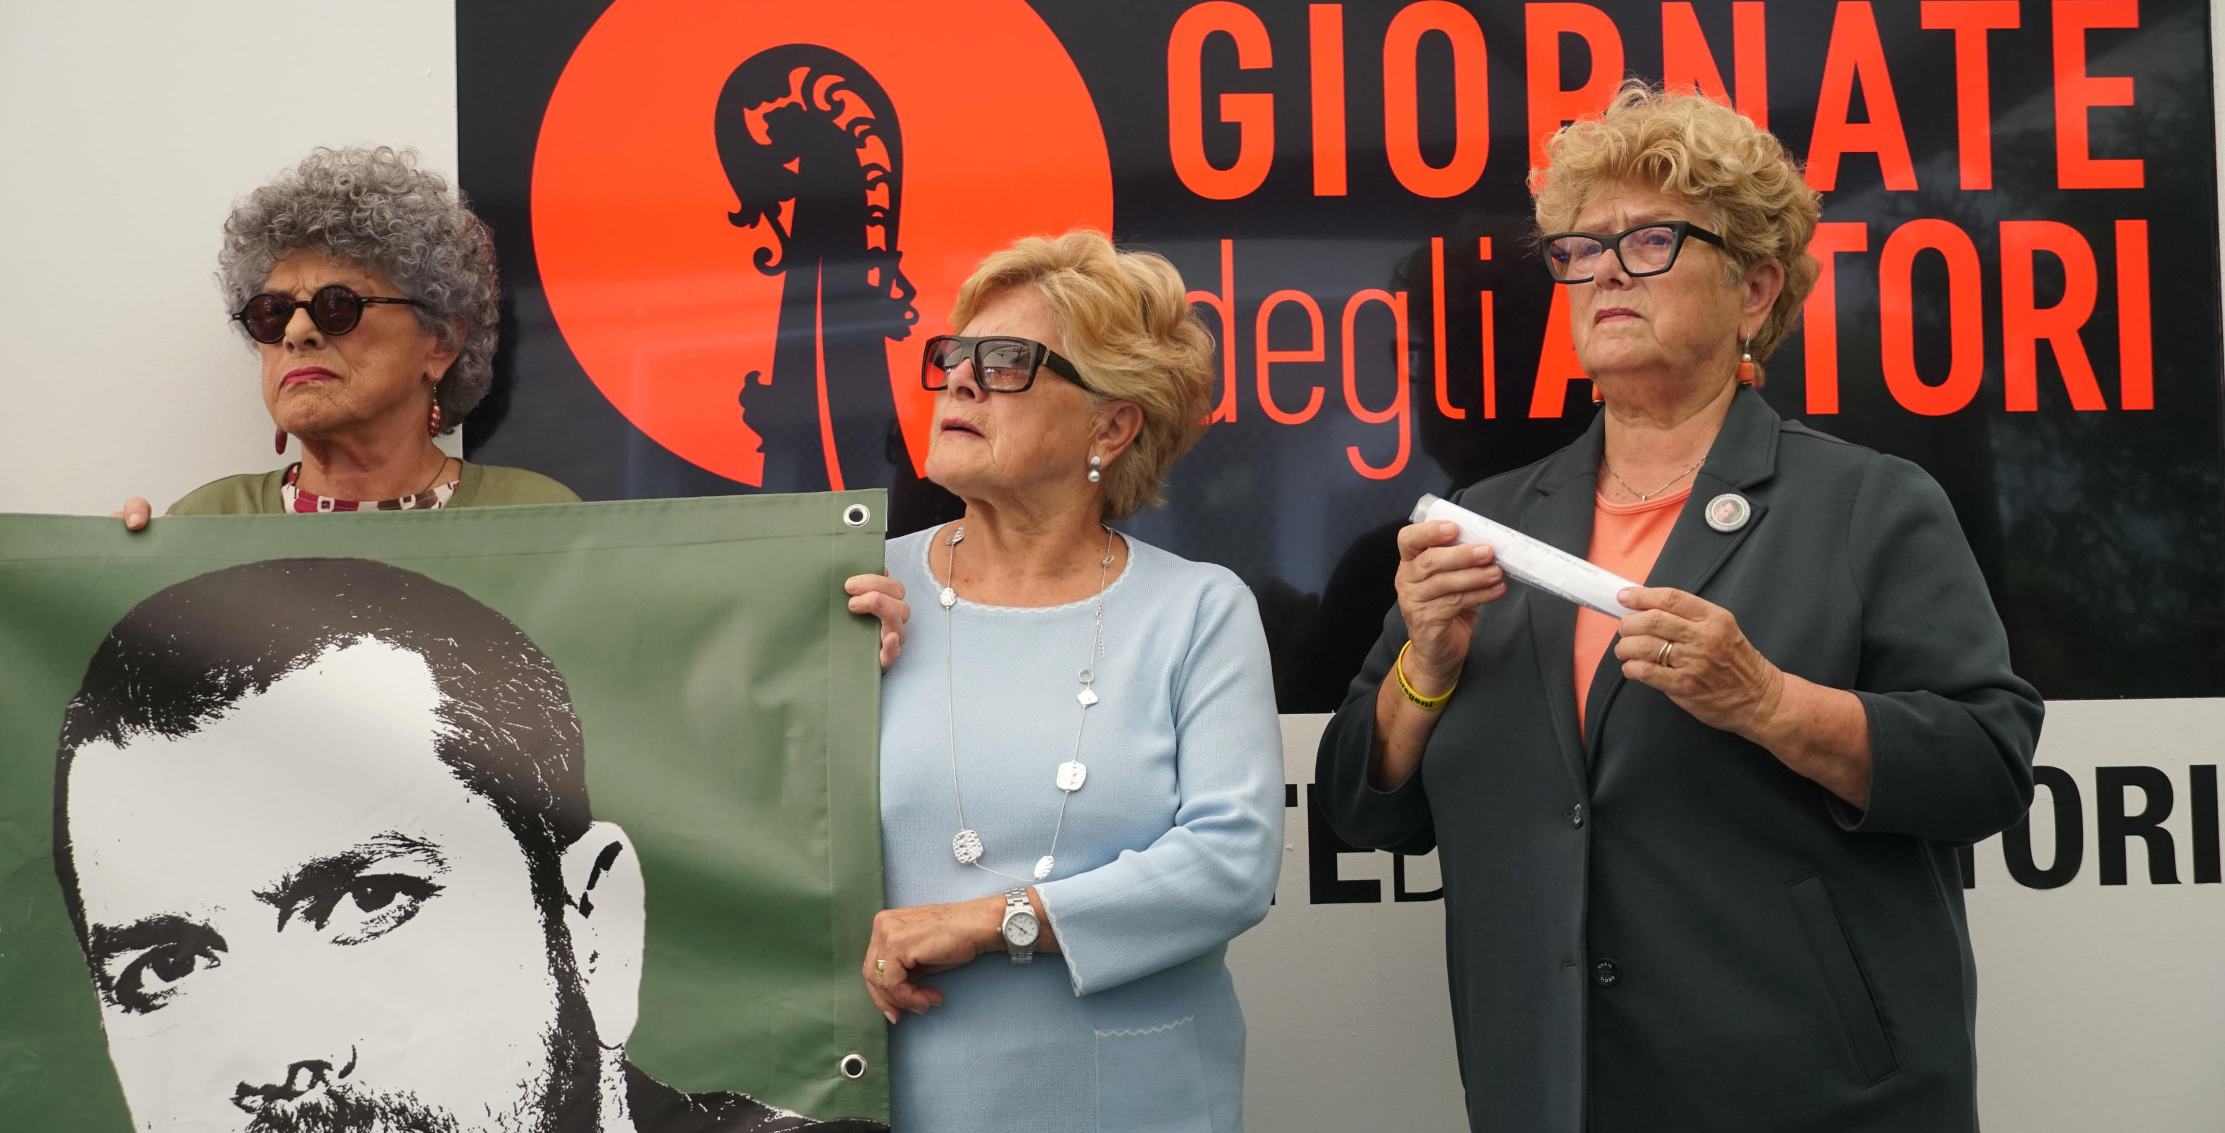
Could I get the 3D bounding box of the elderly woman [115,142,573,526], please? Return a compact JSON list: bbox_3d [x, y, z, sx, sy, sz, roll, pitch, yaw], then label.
[{"bbox_3d":[-0.625,0.445,3.630,0.500,1.610,0.380,-2,-3,4],"label":"elderly woman"}]

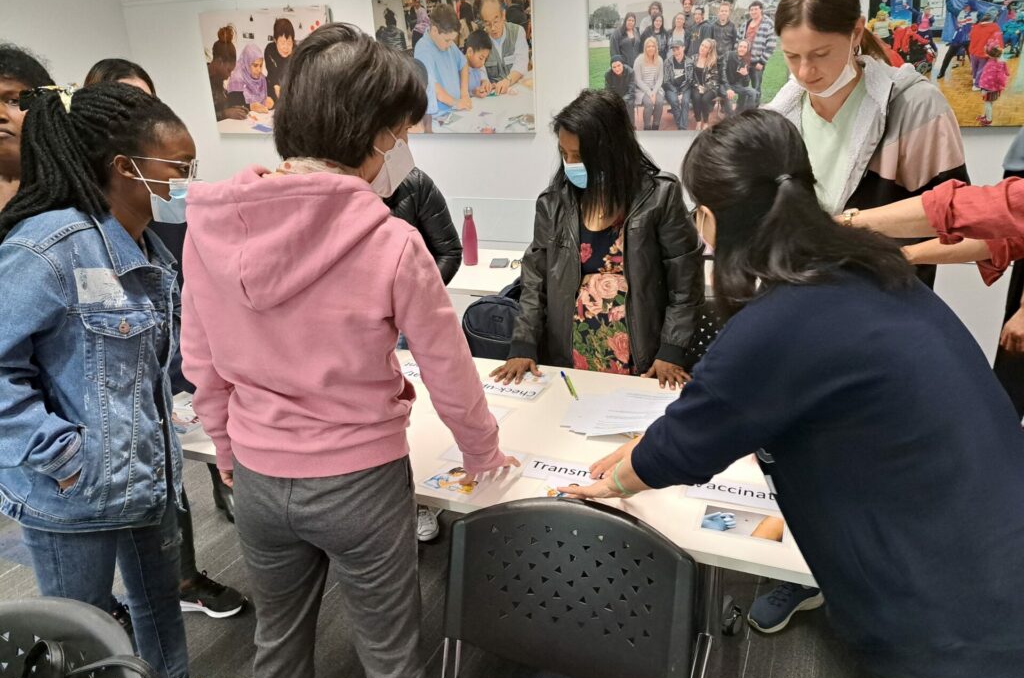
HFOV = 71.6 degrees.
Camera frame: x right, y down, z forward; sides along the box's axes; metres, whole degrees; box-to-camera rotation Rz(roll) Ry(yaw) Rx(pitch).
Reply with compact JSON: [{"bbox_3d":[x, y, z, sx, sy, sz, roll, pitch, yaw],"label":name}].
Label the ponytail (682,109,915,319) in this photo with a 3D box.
[{"bbox_3d":[0.440,-0.194,1.090,0.240,0.290,0.310,-9,22,-17],"label":"ponytail"}]

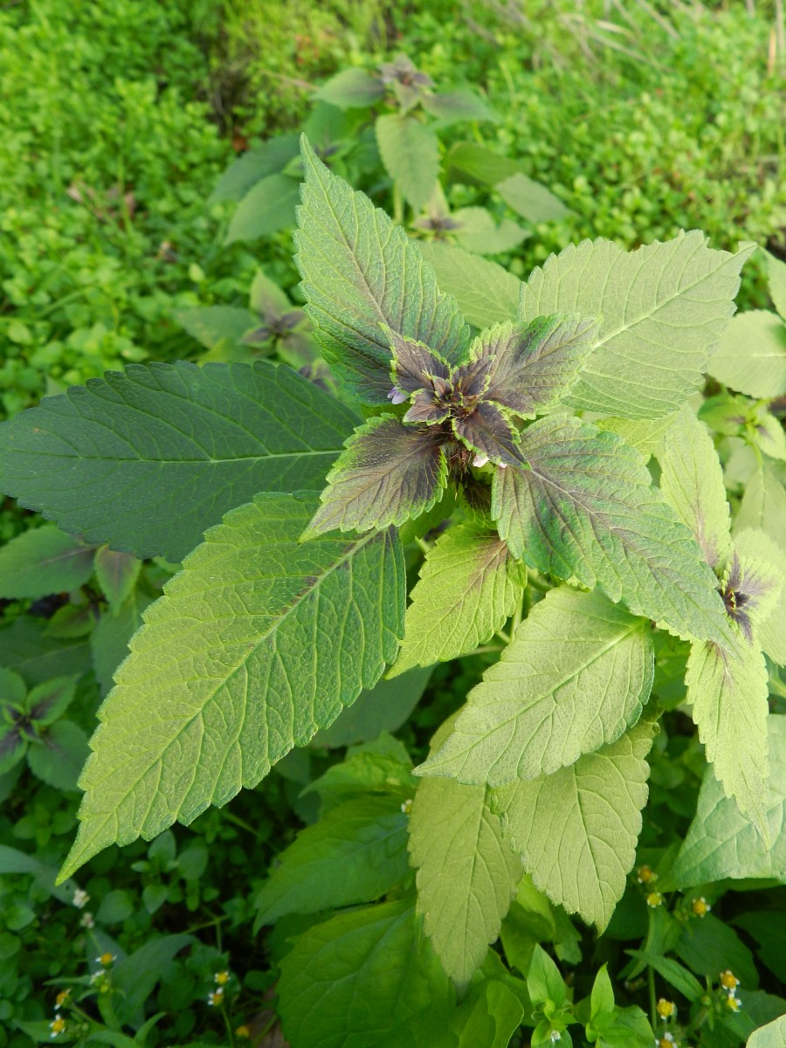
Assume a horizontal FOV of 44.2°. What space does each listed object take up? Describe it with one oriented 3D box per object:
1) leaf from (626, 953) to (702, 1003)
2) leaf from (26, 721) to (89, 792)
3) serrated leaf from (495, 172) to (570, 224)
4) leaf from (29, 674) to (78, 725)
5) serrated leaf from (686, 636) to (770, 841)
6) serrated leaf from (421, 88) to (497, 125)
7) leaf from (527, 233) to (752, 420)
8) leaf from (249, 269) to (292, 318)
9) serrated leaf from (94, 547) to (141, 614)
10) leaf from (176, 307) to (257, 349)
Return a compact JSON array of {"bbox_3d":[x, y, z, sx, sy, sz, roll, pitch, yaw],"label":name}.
[{"bbox_3d":[0.095,0.154,0.337,0.028,0.005,0.007,27,60,24],"label":"leaf"},{"bbox_3d":[-0.132,0.092,0.385,0.032,0.005,0.023,43,62,14],"label":"leaf"},{"bbox_3d":[0.087,-0.201,0.600,0.053,0.008,0.023,35,78,14],"label":"serrated leaf"},{"bbox_3d":[-0.152,0.078,0.435,0.019,0.006,0.028,39,68,15],"label":"leaf"},{"bbox_3d":[0.104,0.063,0.291,0.020,0.010,0.063,-9,65,11],"label":"serrated leaf"},{"bbox_3d":[0.043,-0.267,0.620,0.055,0.010,0.028,22,74,8],"label":"serrated leaf"},{"bbox_3d":[0.079,-0.065,0.301,0.105,0.014,0.062,-33,69,-21],"label":"leaf"},{"bbox_3d":[-0.073,-0.137,0.574,0.023,0.007,0.035,-18,77,-6],"label":"leaf"},{"bbox_3d":[-0.122,0.025,0.427,0.021,0.006,0.032,-2,81,-1],"label":"serrated leaf"},{"bbox_3d":[-0.096,-0.108,0.528,0.049,0.009,0.028,10,69,-2],"label":"leaf"}]

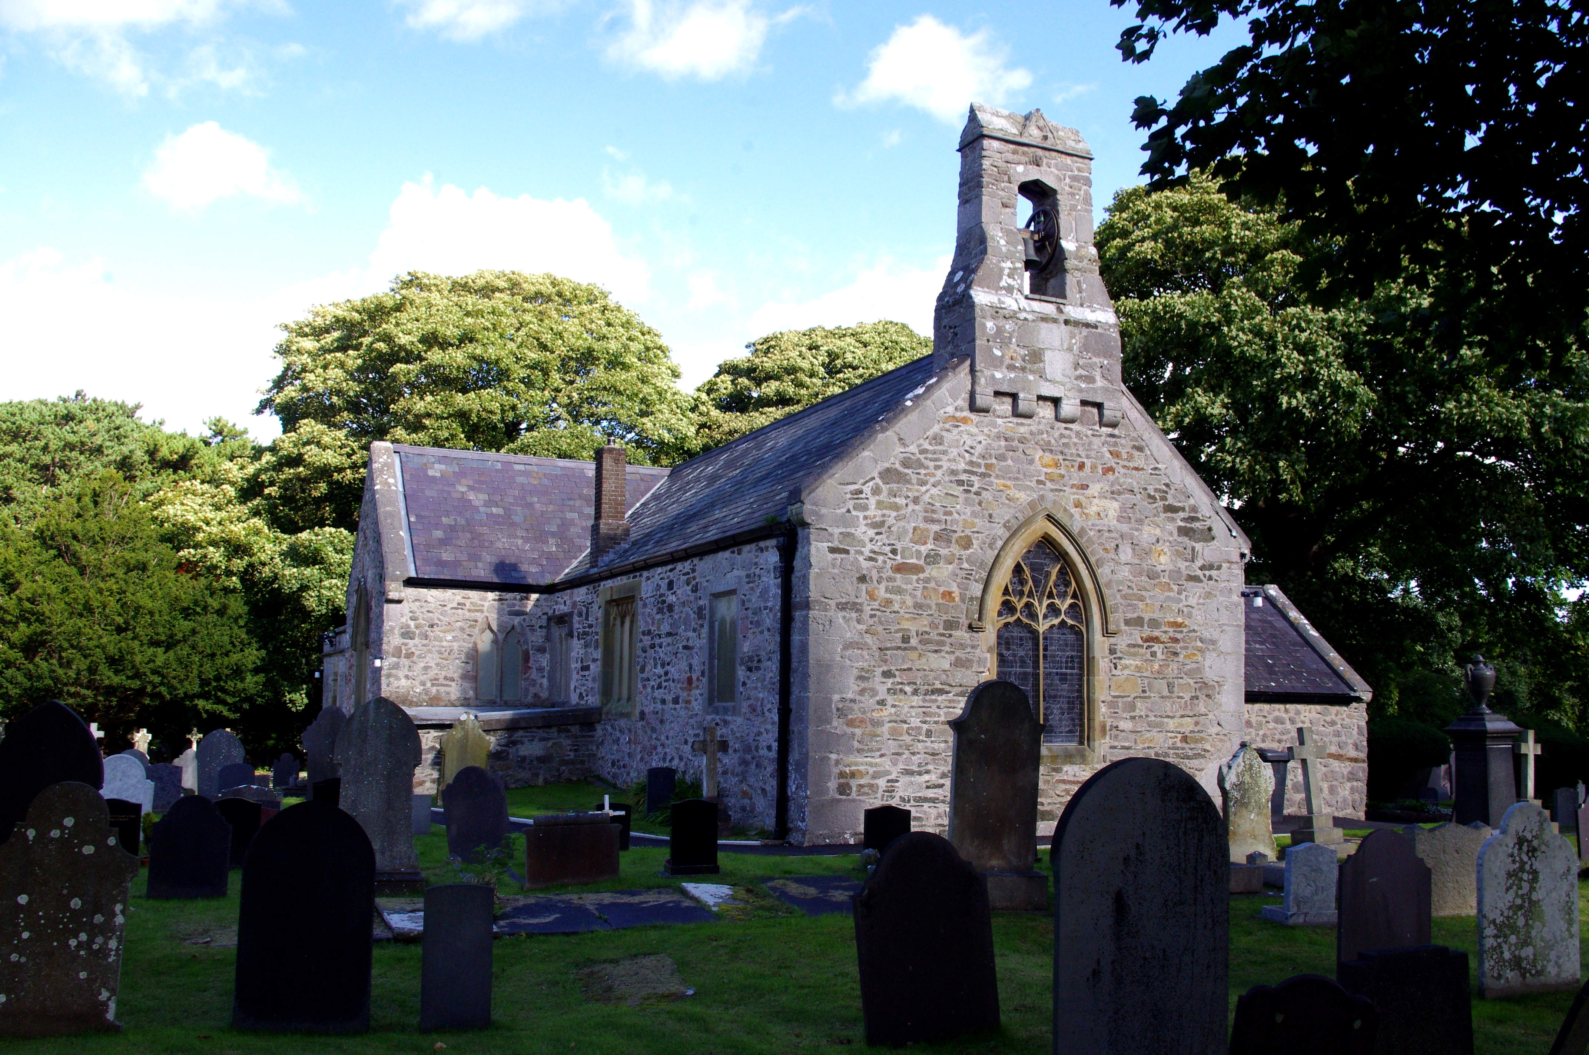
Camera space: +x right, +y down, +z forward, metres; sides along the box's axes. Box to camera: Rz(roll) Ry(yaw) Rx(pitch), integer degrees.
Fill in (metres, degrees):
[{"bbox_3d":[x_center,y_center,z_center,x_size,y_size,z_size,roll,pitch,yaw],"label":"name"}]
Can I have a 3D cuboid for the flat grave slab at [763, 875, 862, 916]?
[{"bbox_3d":[0.334,3.317,12.277,0.912,0.101,2.178,3,-8,-14],"label":"flat grave slab"}]

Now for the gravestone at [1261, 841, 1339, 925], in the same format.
[{"bbox_3d":[4.217,2.948,11.429,0.486,0.669,0.405,4,-8,-16],"label":"gravestone"}]

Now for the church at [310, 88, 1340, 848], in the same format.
[{"bbox_3d":[-1.001,0.616,30.199,14.790,10.231,24.312,5,-9,-24],"label":"church"}]

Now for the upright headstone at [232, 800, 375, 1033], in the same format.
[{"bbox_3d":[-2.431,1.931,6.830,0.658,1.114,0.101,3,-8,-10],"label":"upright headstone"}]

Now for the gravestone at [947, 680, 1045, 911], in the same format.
[{"bbox_3d":[1.737,2.301,11.960,0.962,1.975,0.506,2,-8,-6],"label":"gravestone"}]

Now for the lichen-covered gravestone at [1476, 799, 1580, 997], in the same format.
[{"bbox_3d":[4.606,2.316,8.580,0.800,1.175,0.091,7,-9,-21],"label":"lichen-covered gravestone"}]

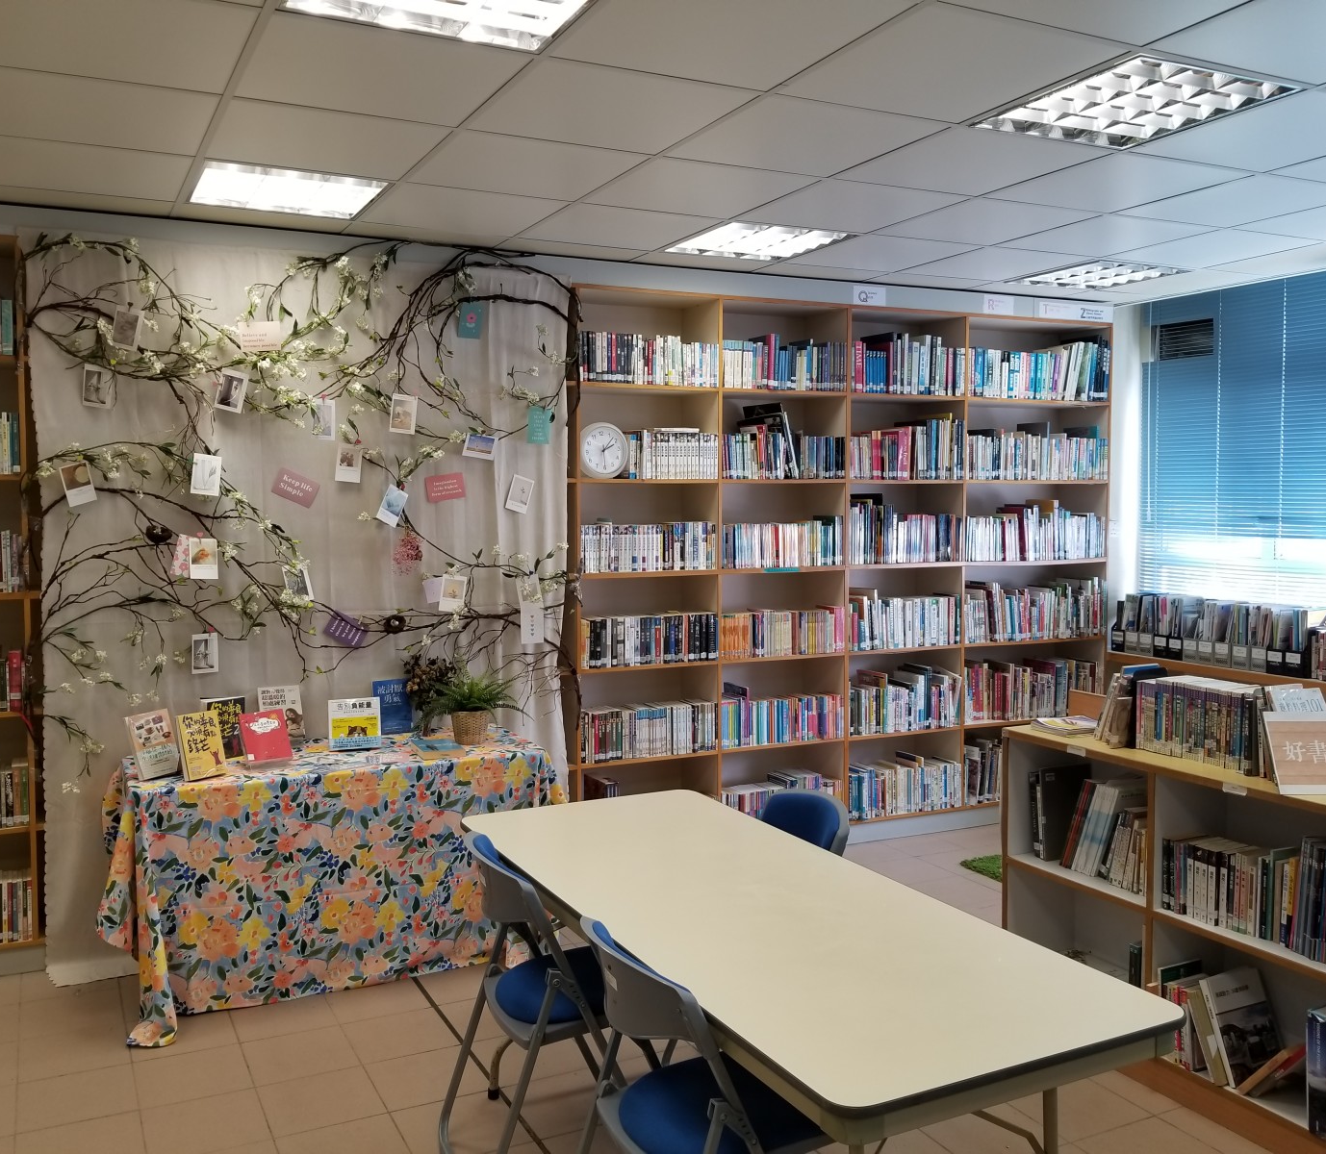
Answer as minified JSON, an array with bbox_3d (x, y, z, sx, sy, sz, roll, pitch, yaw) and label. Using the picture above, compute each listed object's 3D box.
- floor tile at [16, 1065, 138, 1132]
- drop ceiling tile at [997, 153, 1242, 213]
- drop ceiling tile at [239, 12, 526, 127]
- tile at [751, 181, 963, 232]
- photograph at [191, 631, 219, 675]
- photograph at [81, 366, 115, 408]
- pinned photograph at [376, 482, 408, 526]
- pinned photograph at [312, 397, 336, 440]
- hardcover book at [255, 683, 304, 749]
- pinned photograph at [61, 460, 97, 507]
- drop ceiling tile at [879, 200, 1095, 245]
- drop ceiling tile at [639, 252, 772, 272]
[{"bbox_3d":[-1.648,1.473,3.252,0.303,0.010,0.303,-3,5,-26],"label":"floor tile"},{"bbox_3d":[1.478,-1.278,3.761,0.590,0.018,0.590,-2,4,-24],"label":"drop ceiling tile"},{"bbox_3d":[-0.676,-1.185,2.719,0.595,0.016,0.595,-3,5,-26],"label":"drop ceiling tile"},{"bbox_3d":[0.657,-1.298,4.054,0.595,0.016,0.595,-3,5,-26],"label":"tile"},{"bbox_3d":[-1.698,0.286,4.291,0.089,0.150,0.005,-2,5,-26],"label":"photograph"},{"bbox_3d":[-1.960,-0.662,4.016,0.094,0.148,0.005,-2,4,-24],"label":"photograph"},{"bbox_3d":[-1.051,-0.276,4.517,0.090,0.141,0.006,23,-7,-26],"label":"pinned photograph"},{"bbox_3d":[-1.289,-0.599,4.390,0.088,0.149,0.004,0,4,-26],"label":"pinned photograph"},{"bbox_3d":[-1.417,0.511,4.288,0.148,0.208,0.019,-2,-20,-24],"label":"hardcover book"},{"bbox_3d":[-2.026,-0.321,4.018,0.096,0.137,0.006,-14,10,-25],"label":"pinned photograph"},{"bbox_3d":[1.201,-1.318,4.303,0.590,0.018,0.590,-2,4,-24],"label":"drop ceiling tile"},{"bbox_3d":[0.188,-1.381,5.051,0.600,0.015,0.250,-2,5,-26],"label":"drop ceiling tile"}]

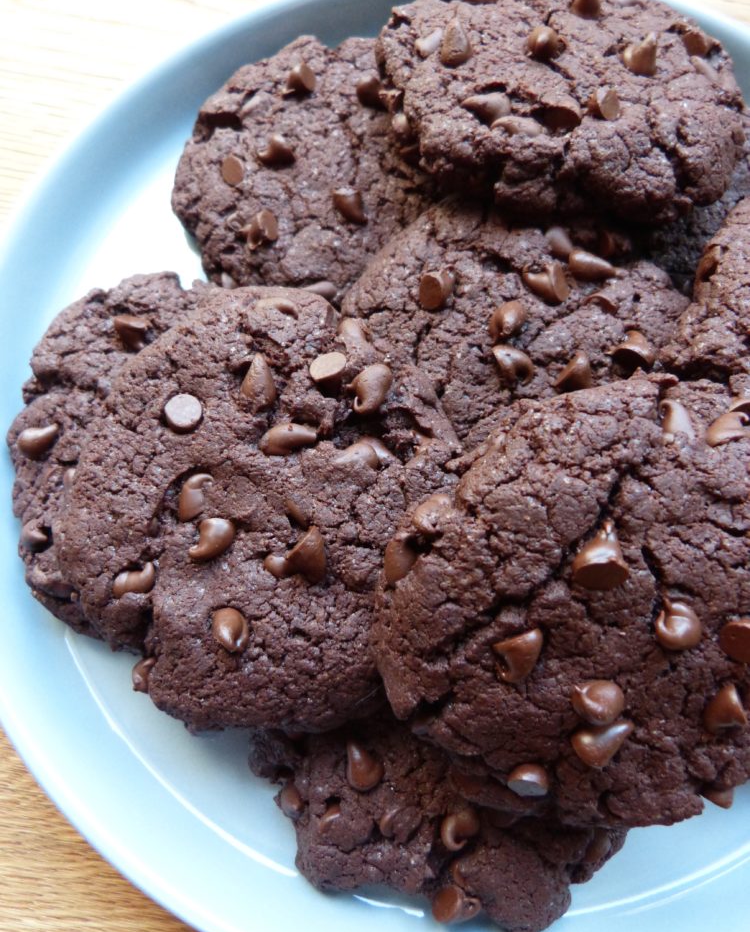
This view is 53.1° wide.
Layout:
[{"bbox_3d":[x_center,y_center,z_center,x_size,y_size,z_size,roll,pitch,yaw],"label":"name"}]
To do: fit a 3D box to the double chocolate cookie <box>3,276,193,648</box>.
[{"bbox_3d":[-0.042,-0.004,0.186,0.091,0.017,0.091,0,72,-1],"label":"double chocolate cookie"}]

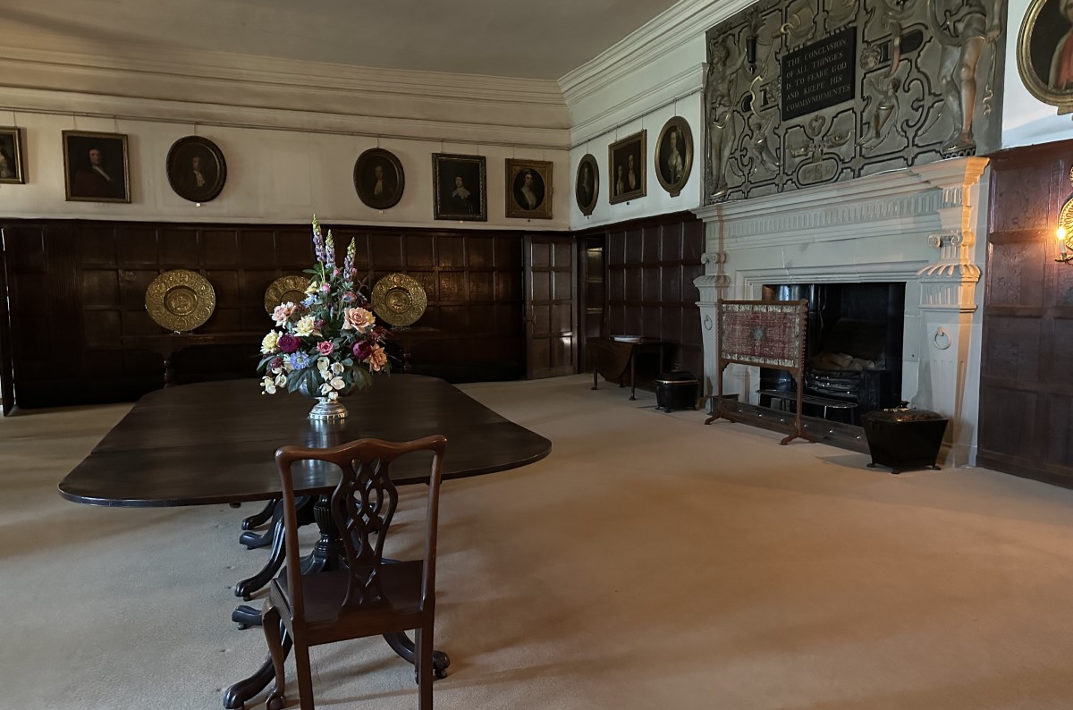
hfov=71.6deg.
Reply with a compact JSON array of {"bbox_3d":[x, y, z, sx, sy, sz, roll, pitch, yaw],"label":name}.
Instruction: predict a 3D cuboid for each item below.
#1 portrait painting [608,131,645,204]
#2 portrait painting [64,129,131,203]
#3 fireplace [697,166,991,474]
[{"bbox_3d":[1.294,-2.618,10.521,0.060,0.858,1.013,-3,5,-22],"label":"portrait painting"},{"bbox_3d":[-5.444,-2.321,9.237,0.715,0.845,0.070,-2,5,-22],"label":"portrait painting"},{"bbox_3d":[2.516,-0.408,7.027,0.420,2.292,3.486,-2,5,-22],"label":"fireplace"}]

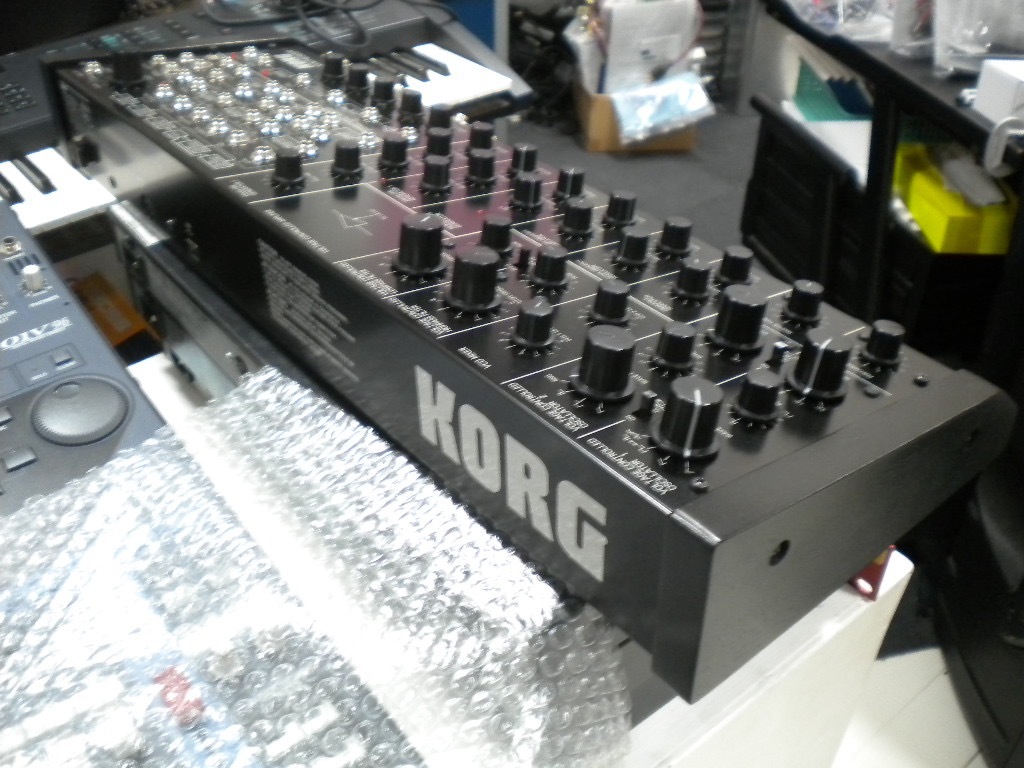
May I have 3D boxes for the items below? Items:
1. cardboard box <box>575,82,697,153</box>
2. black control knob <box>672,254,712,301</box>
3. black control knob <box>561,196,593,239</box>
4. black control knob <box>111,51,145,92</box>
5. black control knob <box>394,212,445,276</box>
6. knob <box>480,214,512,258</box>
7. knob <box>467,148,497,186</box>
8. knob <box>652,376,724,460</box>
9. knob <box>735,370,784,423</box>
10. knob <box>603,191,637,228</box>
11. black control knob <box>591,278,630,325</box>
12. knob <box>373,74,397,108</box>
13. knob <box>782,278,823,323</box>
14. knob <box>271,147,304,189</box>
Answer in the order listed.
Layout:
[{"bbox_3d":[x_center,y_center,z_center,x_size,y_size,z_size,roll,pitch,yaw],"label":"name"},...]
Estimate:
[{"bbox_3d":[0.340,-0.767,2.860,0.285,0.168,0.230,-3,35,-3],"label":"cardboard box"},{"bbox_3d":[0.084,-0.049,0.476,0.017,0.015,0.017,1,31,-12],"label":"black control knob"},{"bbox_3d":[0.031,-0.079,0.486,0.017,0.013,0.017,0,31,-11],"label":"black control knob"},{"bbox_3d":[-0.225,-0.184,0.607,0.023,0.019,0.023,0,31,-11],"label":"black control knob"},{"bbox_3d":[-0.038,-0.059,0.434,0.022,0.019,0.022,5,30,-3],"label":"black control knob"},{"bbox_3d":[-0.007,-0.071,0.492,0.017,0.015,0.017,1,31,-12],"label":"knob"},{"bbox_3d":[-0.016,-0.112,0.535,0.016,0.014,0.016,7,30,0],"label":"knob"},{"bbox_3d":[0.058,0.010,0.336,0.023,0.019,0.023,8,31,2],"label":"knob"},{"bbox_3d":[0.094,0.004,0.390,0.017,0.015,0.017,1,31,-12],"label":"knob"},{"bbox_3d":[0.053,-0.085,0.501,0.016,0.014,0.016,7,30,0],"label":"knob"},{"bbox_3d":[0.043,-0.036,0.444,0.017,0.015,0.017,1,31,-12],"label":"black control knob"},{"bbox_3d":[-0.084,-0.192,0.678,0.017,0.015,0.017,1,31,-12],"label":"knob"},{"bbox_3d":[0.121,-0.034,0.428,0.016,0.014,0.016,22,33,25],"label":"knob"},{"bbox_3d":[-0.110,-0.106,0.507,0.016,0.014,0.016,7,30,0],"label":"knob"}]

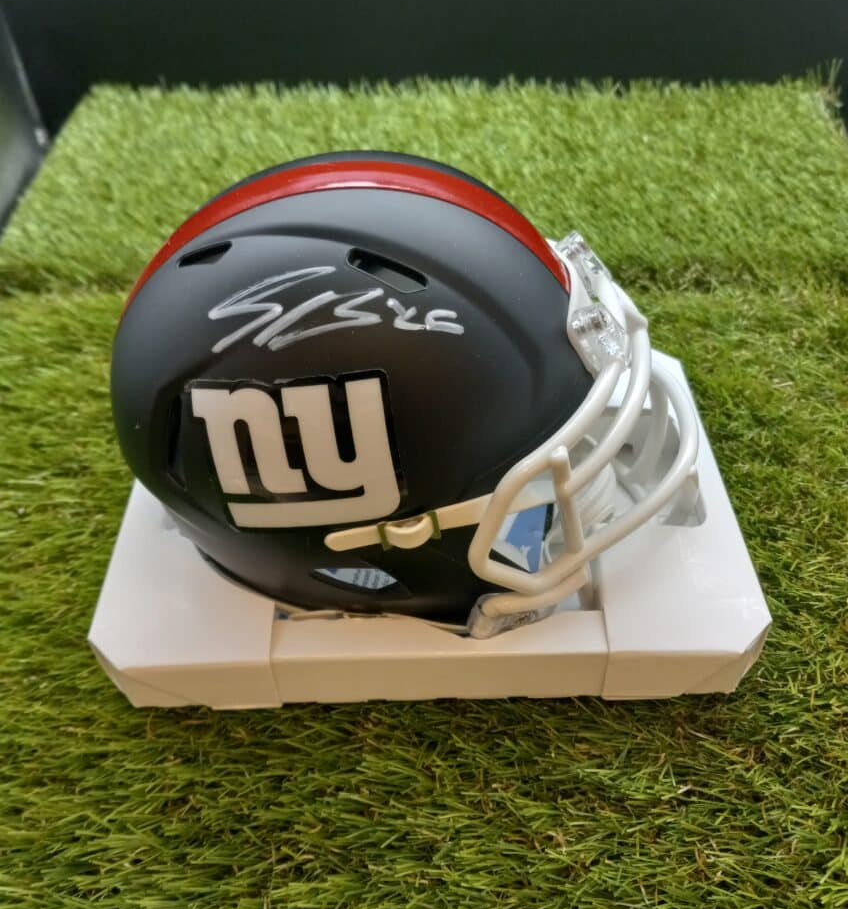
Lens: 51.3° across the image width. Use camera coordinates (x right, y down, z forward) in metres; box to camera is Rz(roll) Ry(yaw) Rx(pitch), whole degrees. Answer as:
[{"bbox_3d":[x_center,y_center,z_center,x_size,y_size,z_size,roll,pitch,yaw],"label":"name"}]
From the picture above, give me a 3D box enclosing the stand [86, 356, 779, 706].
[{"bbox_3d":[0.001,0.017,0.294,0.190,0.024,0.132,-1,46,0],"label":"stand"}]

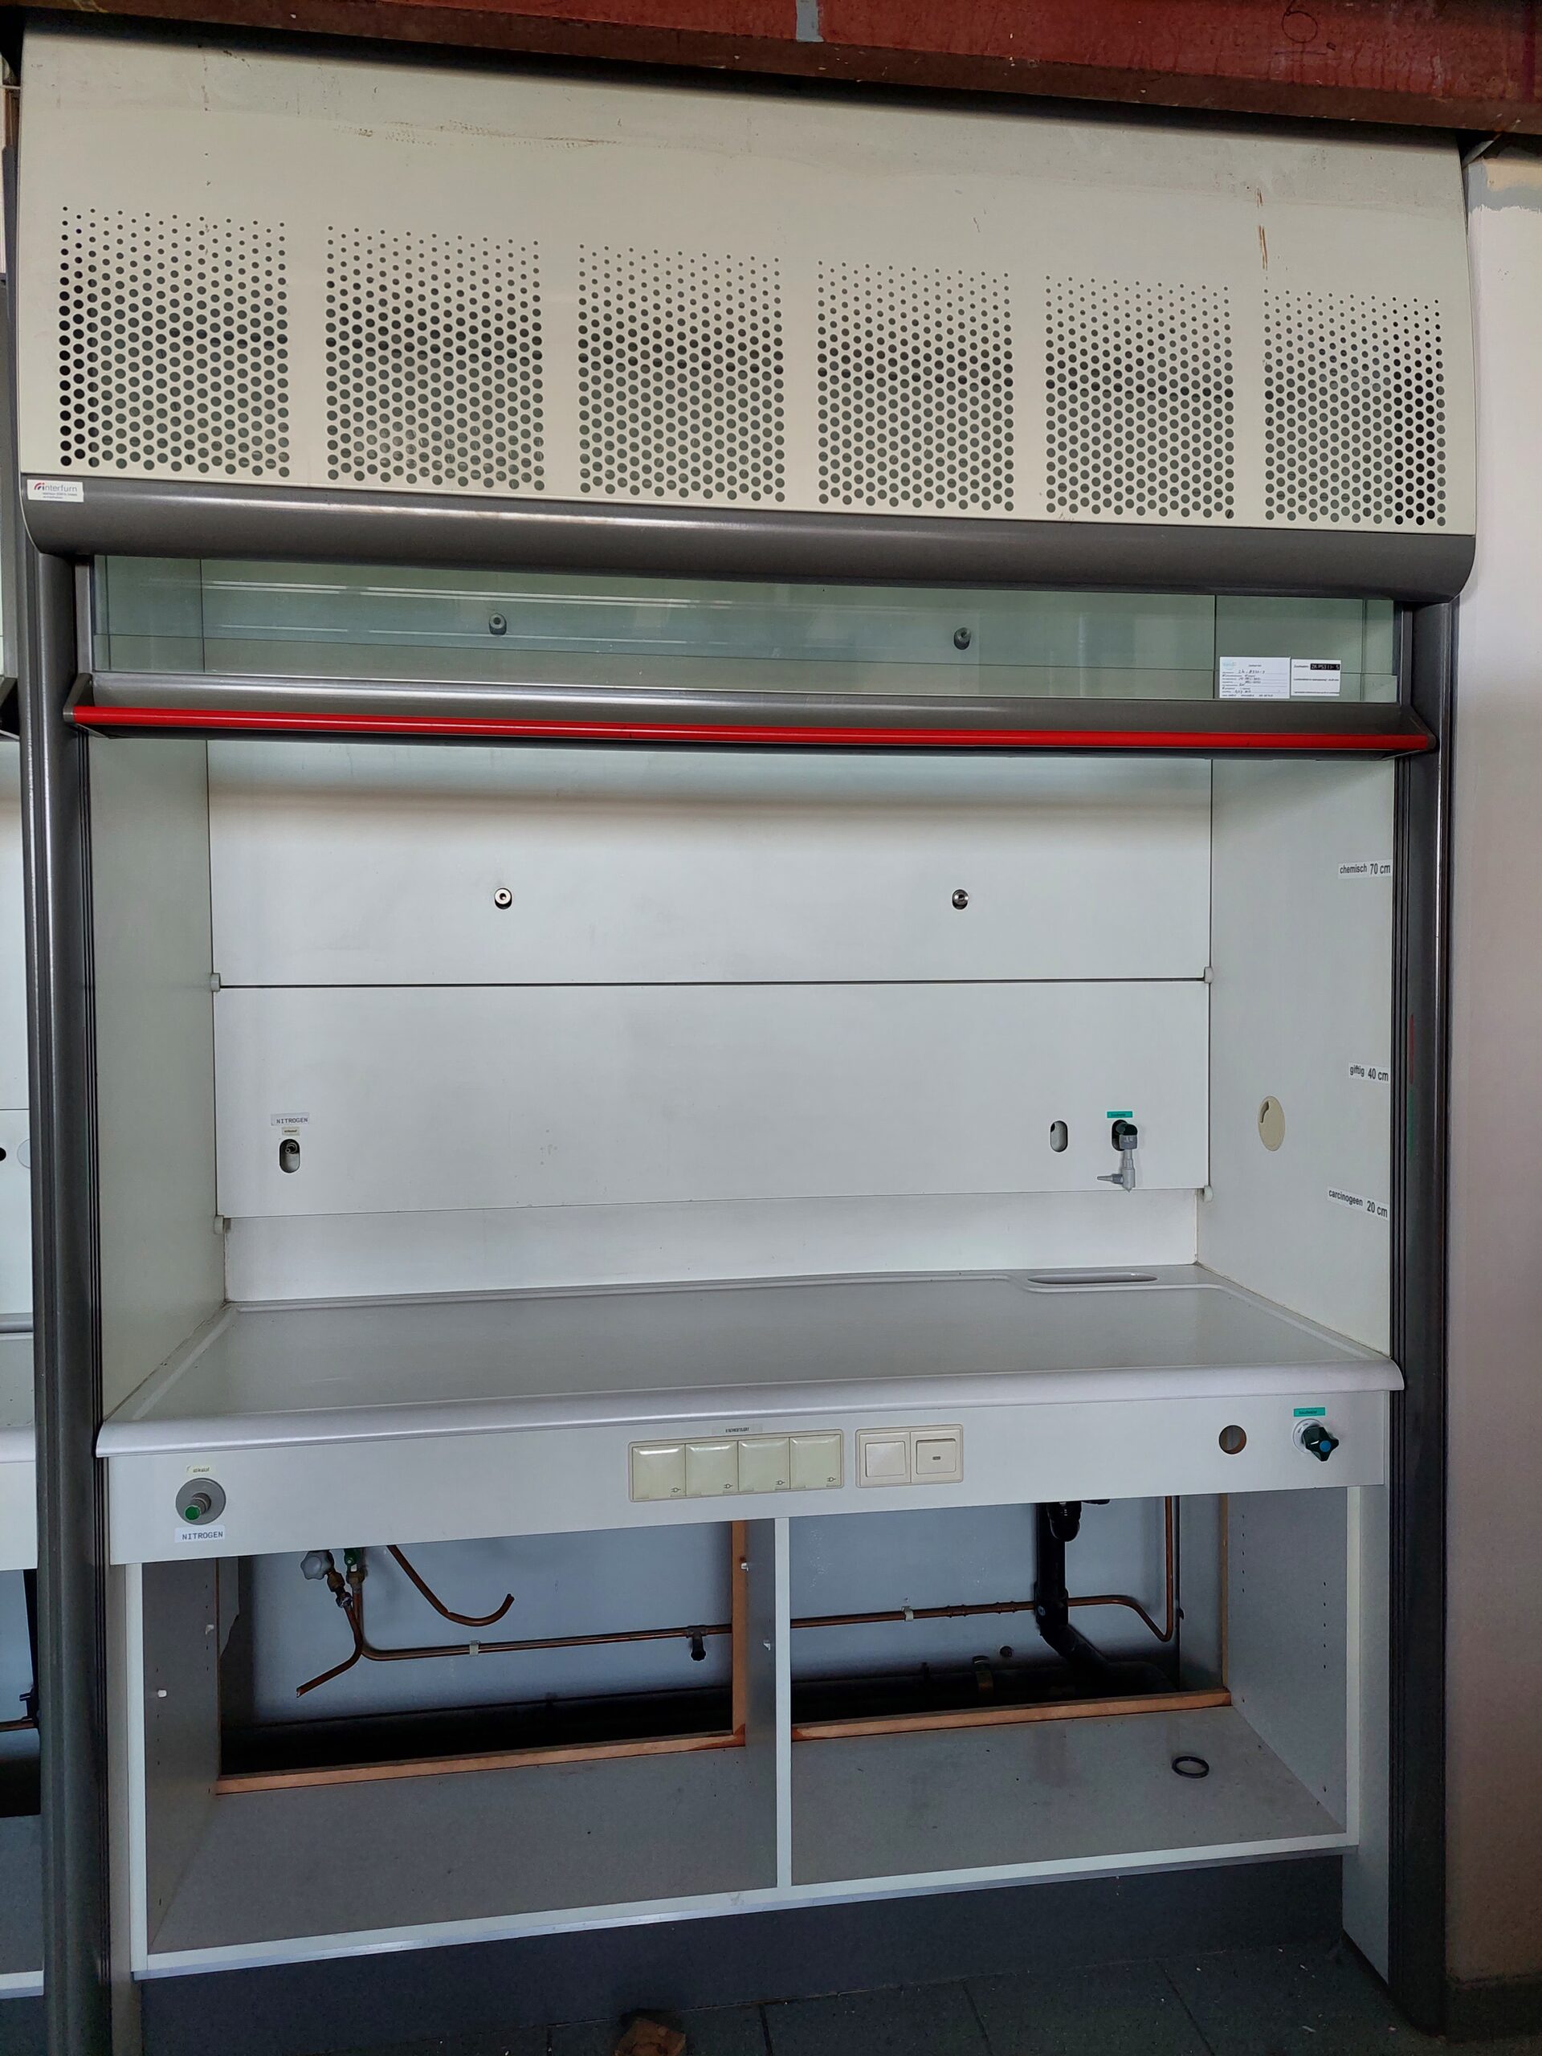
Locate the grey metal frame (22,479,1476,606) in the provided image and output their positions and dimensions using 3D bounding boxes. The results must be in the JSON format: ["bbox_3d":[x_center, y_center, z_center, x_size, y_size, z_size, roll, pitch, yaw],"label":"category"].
[{"bbox_3d":[0.034,-0.604,1.795,1.800,0.074,0.092,-1,2,-8],"label":"grey metal frame"}]

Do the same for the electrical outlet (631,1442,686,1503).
[{"bbox_3d":[-0.152,0.593,1.910,0.072,0.074,0.018,-1,2,-8],"label":"electrical outlet"}]

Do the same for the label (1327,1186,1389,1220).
[{"bbox_3d":[0.884,0.265,2.147,0.003,0.018,0.165,-1,2,-8],"label":"label"}]

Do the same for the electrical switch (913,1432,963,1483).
[{"bbox_3d":[0.227,0.589,1.967,0.070,0.068,0.015,-1,2,-8],"label":"electrical switch"}]

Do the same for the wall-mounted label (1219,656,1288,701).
[{"bbox_3d":[0.663,-0.479,1.953,0.102,0.055,0.003,-1,2,-8],"label":"wall-mounted label"}]

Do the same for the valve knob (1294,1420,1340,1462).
[{"bbox_3d":[0.782,0.591,2.032,0.050,0.050,0.053,-1,2,-8],"label":"valve knob"}]

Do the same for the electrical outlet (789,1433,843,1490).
[{"bbox_3d":[0.061,0.589,1.942,0.072,0.074,0.018,-1,2,-8],"label":"electrical outlet"}]

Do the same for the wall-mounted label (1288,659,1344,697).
[{"bbox_3d":[0.753,-0.482,1.966,0.072,0.049,0.003,-1,2,-8],"label":"wall-mounted label"}]

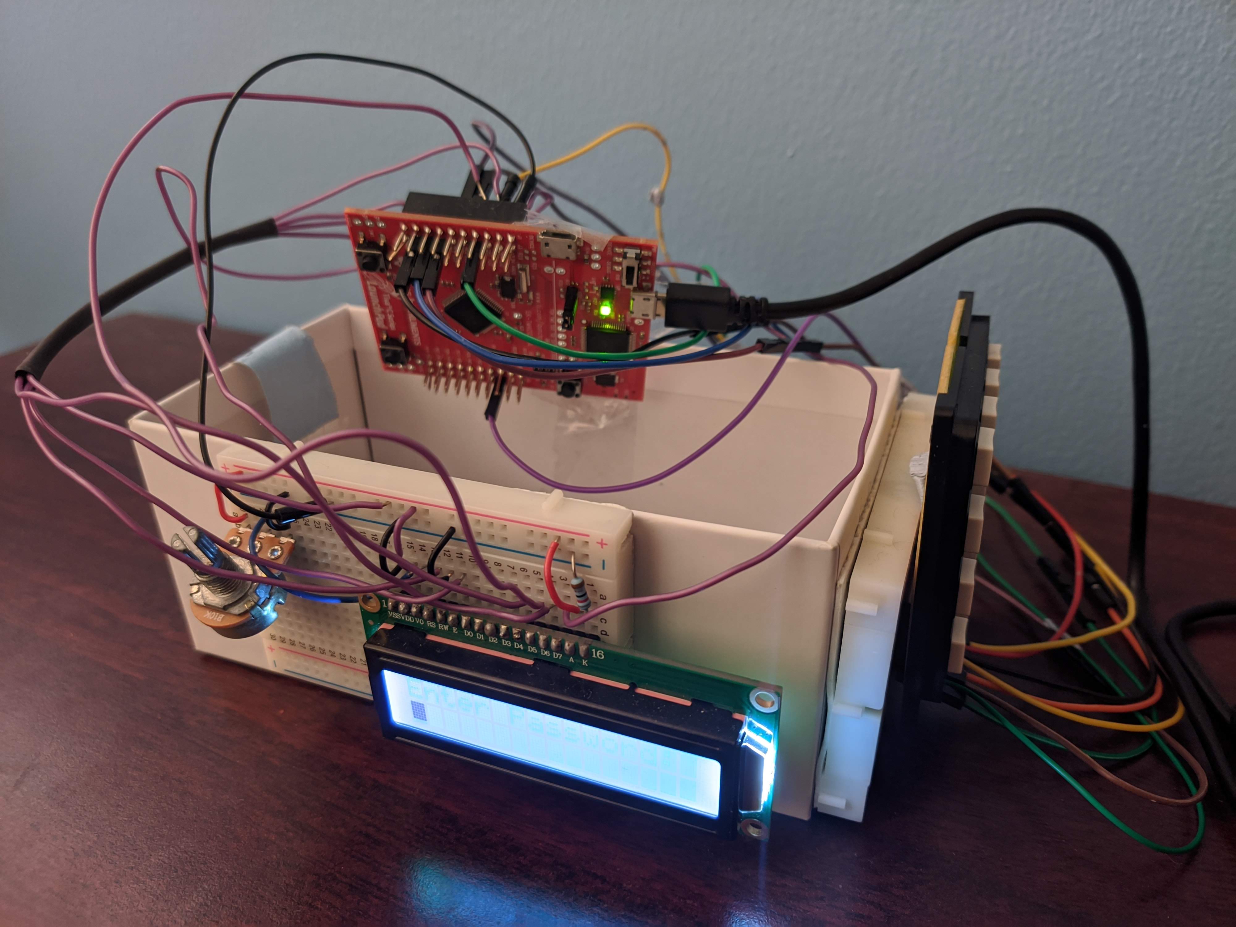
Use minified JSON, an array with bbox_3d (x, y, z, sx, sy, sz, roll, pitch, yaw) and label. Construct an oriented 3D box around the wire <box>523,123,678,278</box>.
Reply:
[{"bbox_3d":[-0.004,-0.060,0.224,0.043,0.038,0.014,-16,32,-26],"label":"wire"}]

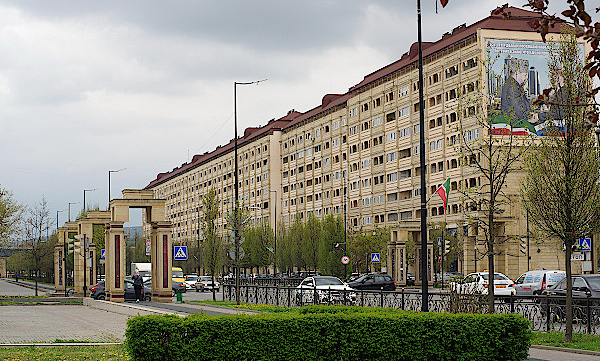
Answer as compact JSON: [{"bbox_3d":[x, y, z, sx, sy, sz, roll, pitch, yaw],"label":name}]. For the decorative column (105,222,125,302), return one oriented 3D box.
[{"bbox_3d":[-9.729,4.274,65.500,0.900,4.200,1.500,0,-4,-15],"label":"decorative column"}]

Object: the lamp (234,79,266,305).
[{"bbox_3d":[-2.648,0.622,67.500,1.700,12.000,0.350,0,-4,-15],"label":"lamp"}]

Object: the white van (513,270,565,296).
[{"bbox_3d":[13.026,5.803,68.500,1.760,1.720,4.350,0,-4,-15],"label":"white van"}]

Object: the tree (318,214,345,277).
[{"bbox_3d":[3.430,7.487,136.000,2.900,7.786,2.900,-1,-4,0],"label":"tree"}]

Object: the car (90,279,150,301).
[{"bbox_3d":[-9.900,6.340,71.500,4.050,1.470,1.740,0,-4,-15],"label":"car"}]

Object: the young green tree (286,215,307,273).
[{"bbox_3d":[-0.420,8.335,150.000,2.700,8.263,2.700,-1,-4,0],"label":"young green tree"}]

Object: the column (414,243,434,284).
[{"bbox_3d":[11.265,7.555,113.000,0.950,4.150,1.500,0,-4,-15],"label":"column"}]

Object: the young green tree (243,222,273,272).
[{"bbox_3d":[-5.717,9.685,168.000,3.800,8.340,3.800,0,-4,-15],"label":"young green tree"}]

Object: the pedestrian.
[{"bbox_3d":[-8.392,5.449,64.500,0.500,1.680,0.350,0,-4,-15],"label":"pedestrian"}]

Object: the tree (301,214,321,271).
[{"bbox_3d":[1.261,8.047,150.000,2.500,8.200,2.500,-1,-4,0],"label":"tree"}]

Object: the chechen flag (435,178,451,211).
[{"bbox_3d":[4.450,0.437,39.000,0.500,1.050,0.300,0,-4,-15],"label":"chechen flag"}]

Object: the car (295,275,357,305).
[{"bbox_3d":[1.205,5.168,59.000,1.760,1.460,4.400,0,-4,-15],"label":"car"}]

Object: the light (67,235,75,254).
[{"bbox_3d":[-14.517,4.048,79.000,0.420,0.950,0.380,0,-4,-15],"label":"light"}]

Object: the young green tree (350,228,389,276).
[{"bbox_3d":[7.290,7.867,131.000,4.200,5.900,4.200,-1,-4,0],"label":"young green tree"}]

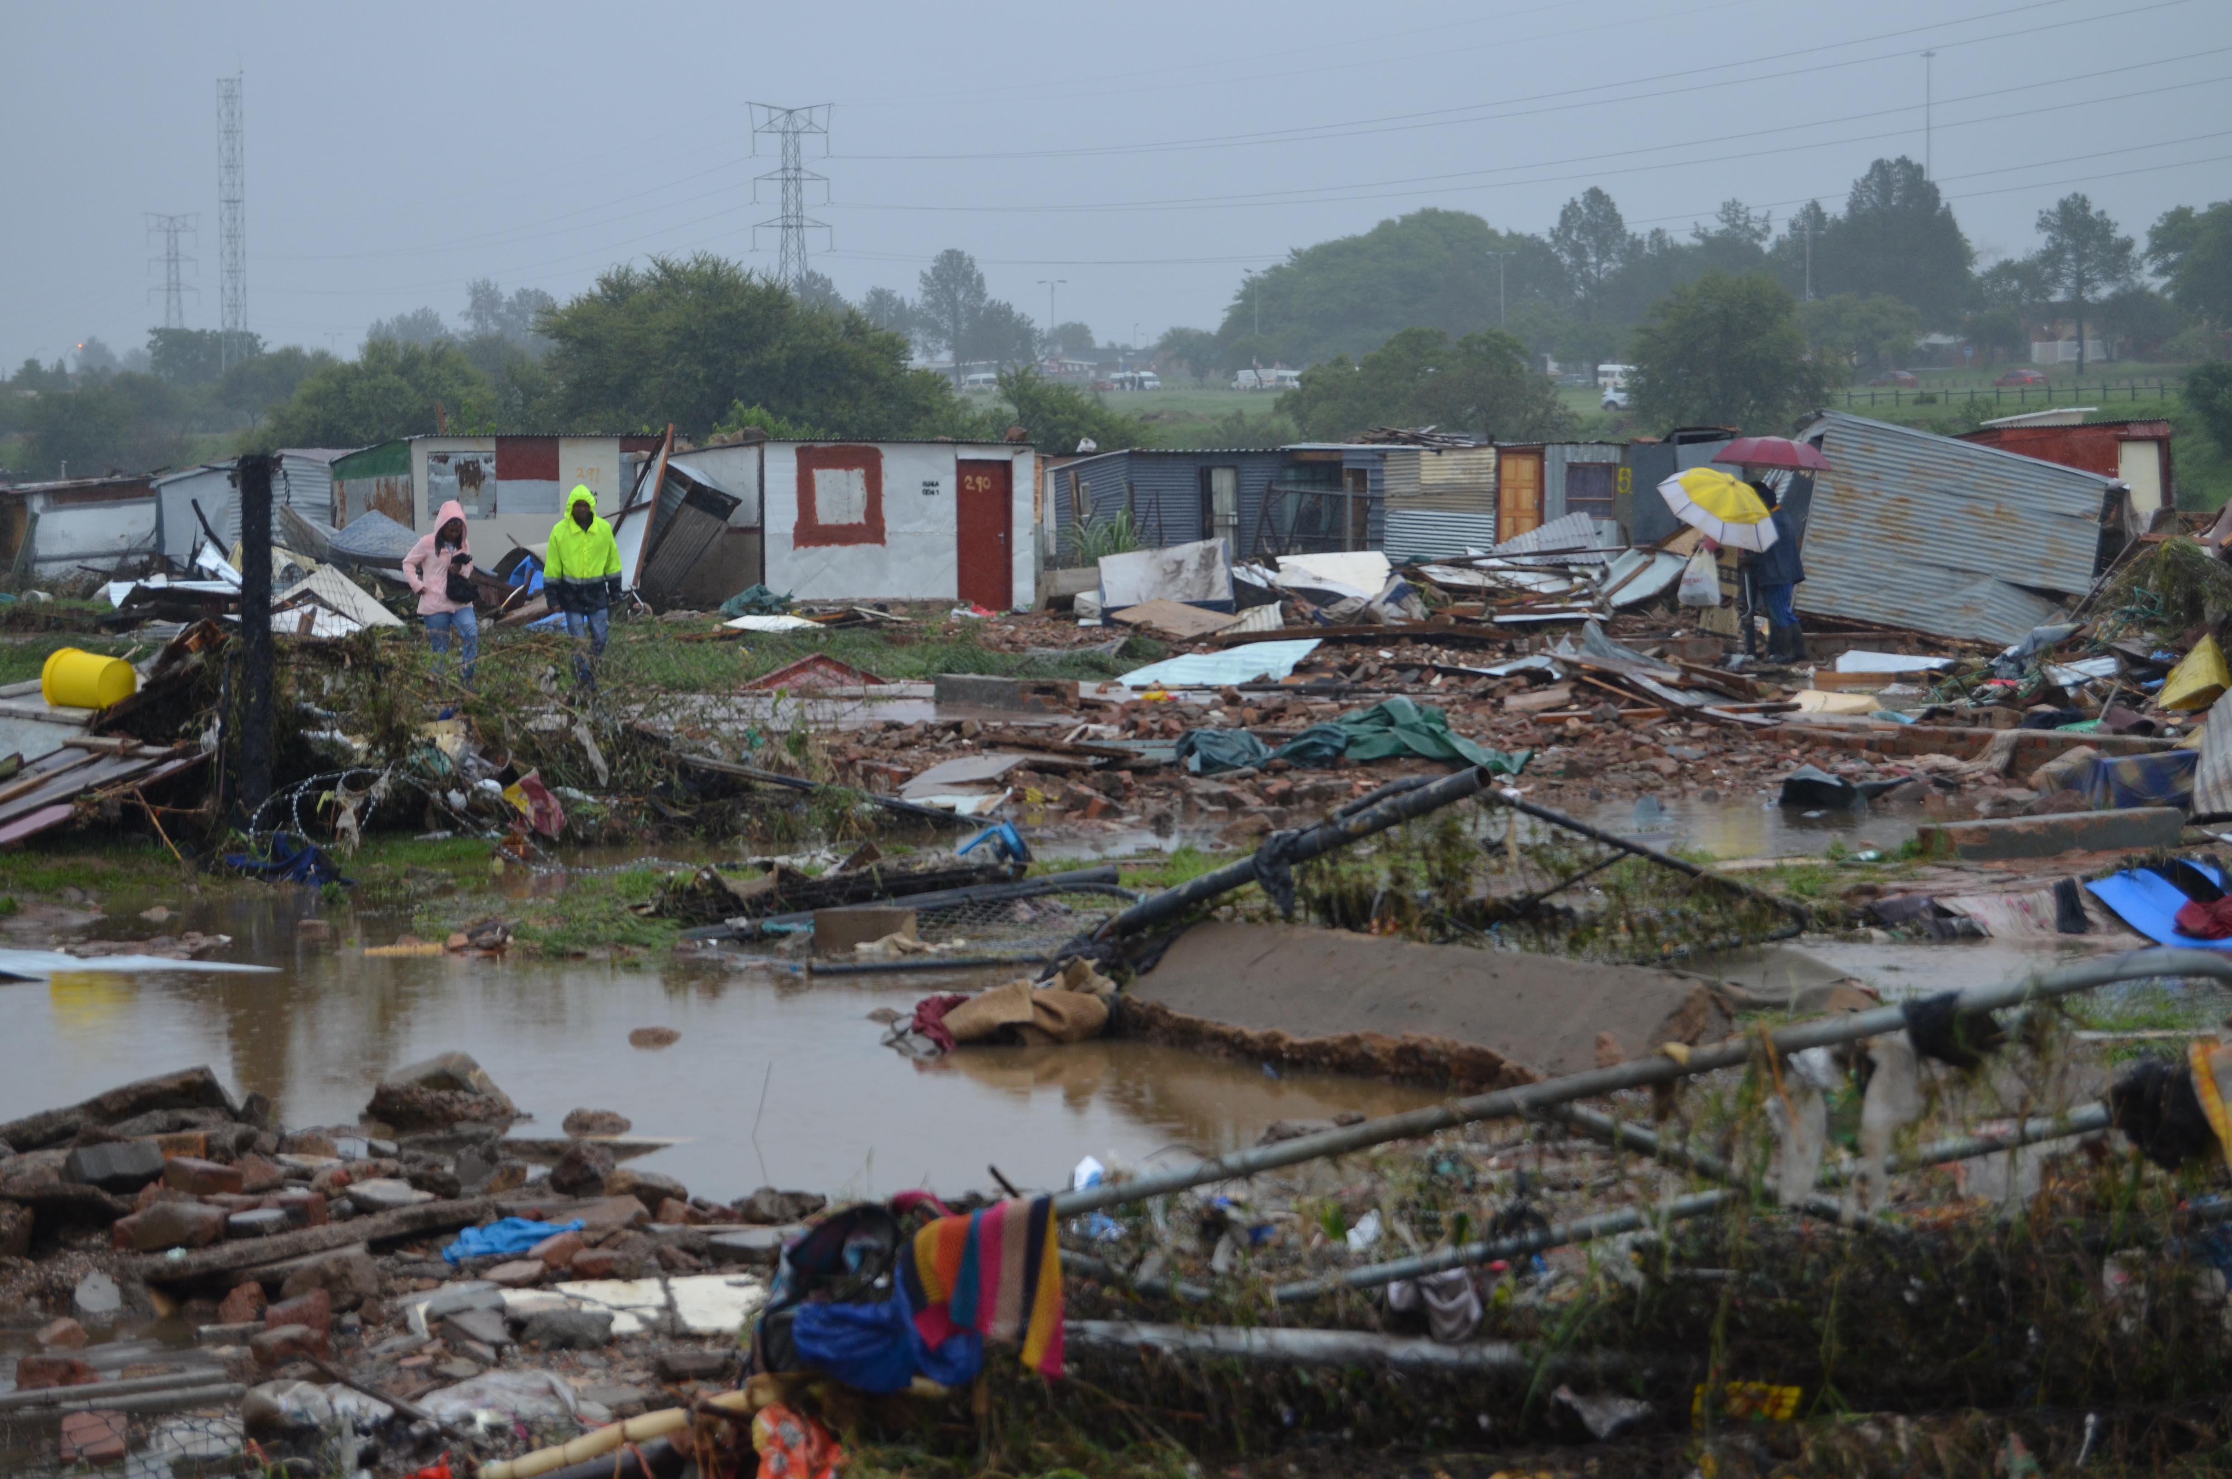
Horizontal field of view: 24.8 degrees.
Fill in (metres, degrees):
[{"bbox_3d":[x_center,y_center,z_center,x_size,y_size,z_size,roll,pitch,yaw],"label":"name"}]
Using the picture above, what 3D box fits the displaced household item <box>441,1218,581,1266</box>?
[{"bbox_3d":[-1.536,1.276,12.900,0.370,0.100,0.240,-1,4,-14],"label":"displaced household item"}]

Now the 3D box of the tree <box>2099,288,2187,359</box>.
[{"bbox_3d":[85.827,-34.749,425.000,7.304,6.570,6.939,0,3,0],"label":"tree"}]

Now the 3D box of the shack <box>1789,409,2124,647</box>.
[{"bbox_3d":[9.889,-2.401,60.000,3.500,2.300,2.400,9,2,-3],"label":"shack"}]

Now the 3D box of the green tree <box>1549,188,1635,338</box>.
[{"bbox_3d":[45.982,-43.682,490.000,8.300,18.800,7.800,0,3,0],"label":"green tree"}]

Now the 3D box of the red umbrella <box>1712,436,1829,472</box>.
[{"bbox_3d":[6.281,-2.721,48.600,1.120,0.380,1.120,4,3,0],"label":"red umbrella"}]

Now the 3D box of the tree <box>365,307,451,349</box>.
[{"bbox_3d":[-136.766,-77.770,980.000,17.180,11.783,14.000,0,3,0],"label":"tree"}]

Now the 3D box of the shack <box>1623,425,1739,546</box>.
[{"bbox_3d":[10.349,-4.338,92.500,1.550,2.500,2.100,-2,3,-24],"label":"shack"}]

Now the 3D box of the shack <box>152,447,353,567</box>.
[{"bbox_3d":[-12.604,-3.101,74.000,2.100,2.200,2.600,-2,3,-32],"label":"shack"}]

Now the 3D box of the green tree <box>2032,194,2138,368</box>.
[{"bbox_3d":[77.263,-36.418,405.000,8.214,14.400,7.803,0,3,0],"label":"green tree"}]

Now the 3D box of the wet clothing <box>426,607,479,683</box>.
[{"bbox_3d":[-5.650,-0.779,43.200,0.450,0.720,0.360,-1,4,-11],"label":"wet clothing"}]

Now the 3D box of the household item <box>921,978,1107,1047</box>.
[{"bbox_3d":[-0.304,0.828,15.400,0.550,0.200,0.350,0,3,0],"label":"household item"}]

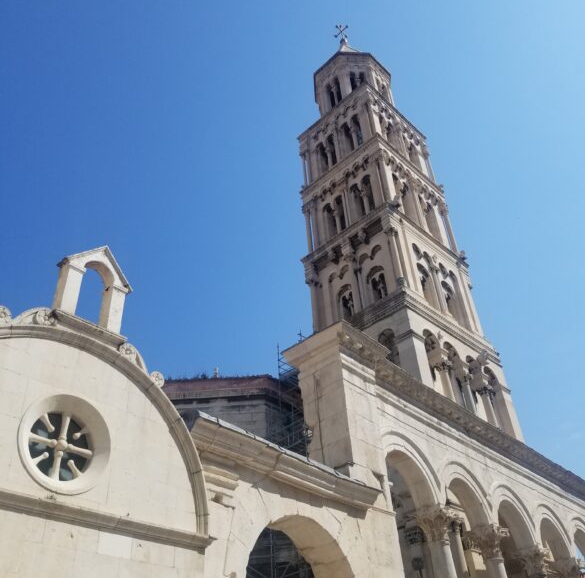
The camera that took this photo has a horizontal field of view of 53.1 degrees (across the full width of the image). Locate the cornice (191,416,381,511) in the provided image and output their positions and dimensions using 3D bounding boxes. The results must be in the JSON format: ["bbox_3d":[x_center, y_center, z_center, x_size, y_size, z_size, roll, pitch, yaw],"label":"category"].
[{"bbox_3d":[0.121,4.067,13.376,0.480,0.440,6.440,-30,-44,29],"label":"cornice"}]

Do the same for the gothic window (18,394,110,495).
[{"bbox_3d":[-3.531,2.403,9.052,0.240,1.552,1.552,-30,-44,29],"label":"gothic window"}]

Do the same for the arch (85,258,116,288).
[{"bbox_3d":[-3.674,-0.305,11.177,0.256,0.432,0.688,-30,-44,29],"label":"arch"}]

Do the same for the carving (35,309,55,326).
[{"bbox_3d":[-4.047,0.482,9.695,0.144,0.336,0.344,-30,-44,29],"label":"carving"}]

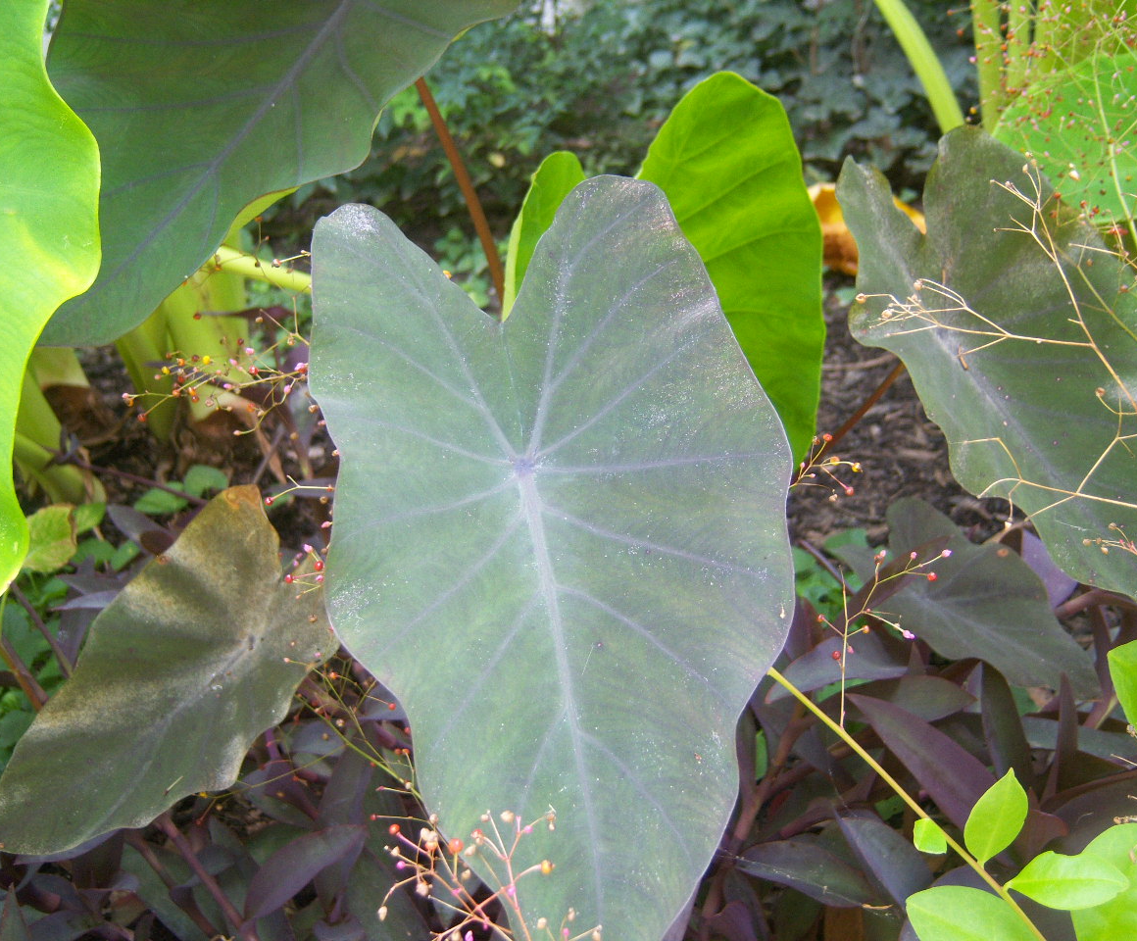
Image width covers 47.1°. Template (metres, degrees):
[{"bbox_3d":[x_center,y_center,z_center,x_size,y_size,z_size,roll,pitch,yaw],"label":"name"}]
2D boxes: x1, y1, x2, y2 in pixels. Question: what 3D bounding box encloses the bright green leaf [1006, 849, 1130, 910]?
[{"bbox_3d":[0.223,0.183,0.583,0.062,0.010,0.027,1,59,-14],"label":"bright green leaf"}]

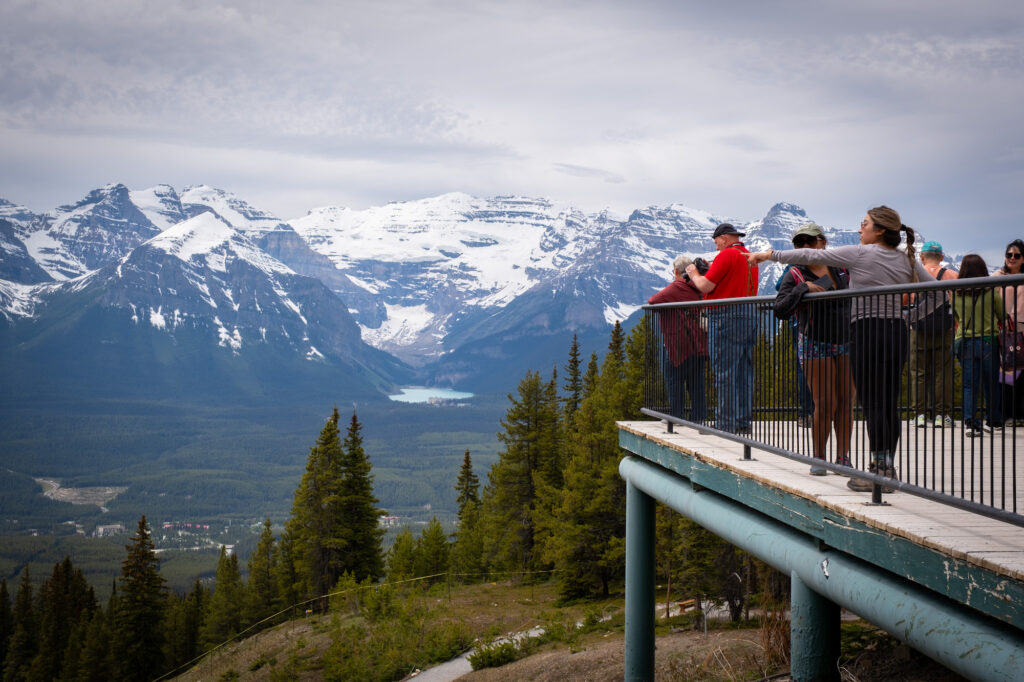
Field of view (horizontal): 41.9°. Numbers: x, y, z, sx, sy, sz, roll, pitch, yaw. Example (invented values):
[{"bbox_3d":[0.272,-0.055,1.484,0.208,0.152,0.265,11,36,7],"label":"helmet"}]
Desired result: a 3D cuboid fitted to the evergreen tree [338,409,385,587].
[{"bbox_3d":[-6.553,6.922,58.000,2.200,7.810,2.200,0,0,0],"label":"evergreen tree"}]

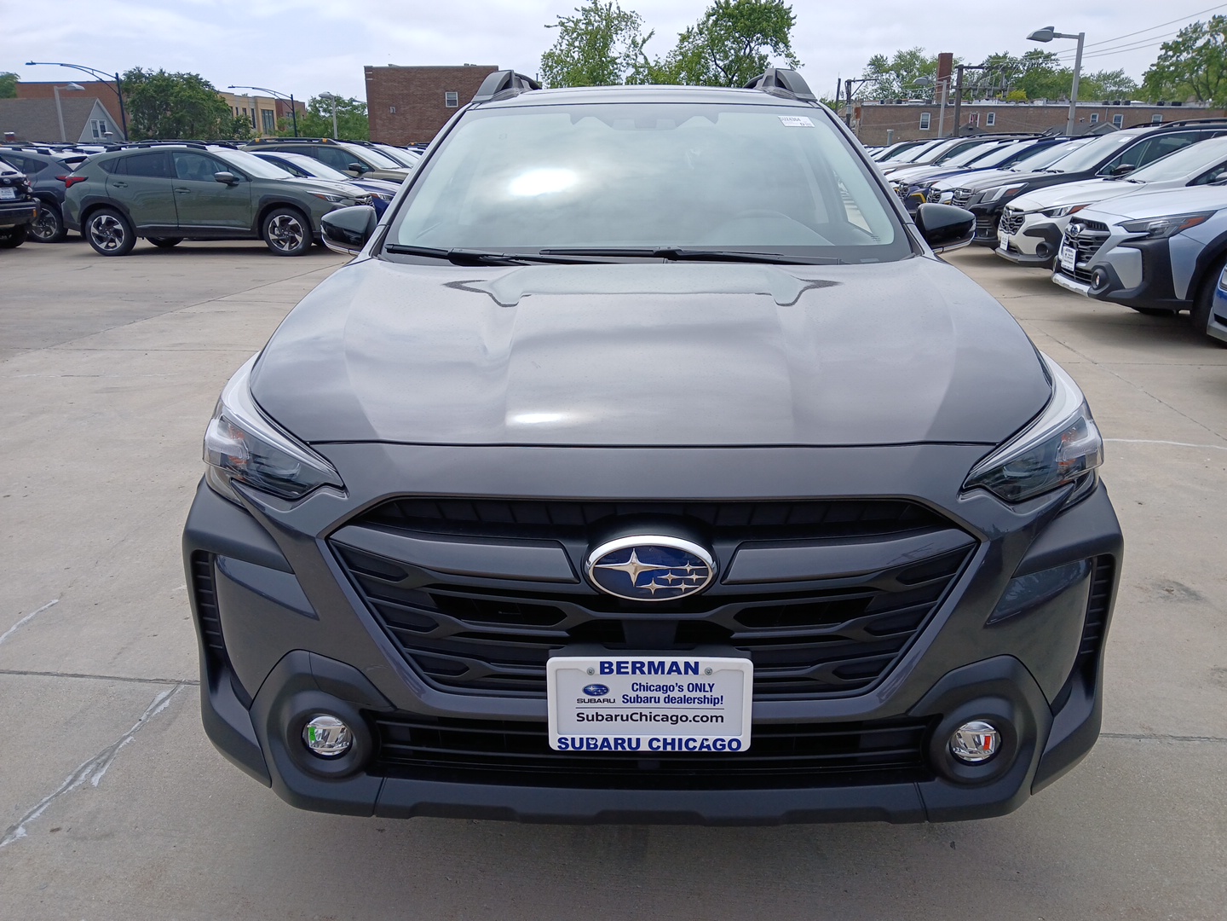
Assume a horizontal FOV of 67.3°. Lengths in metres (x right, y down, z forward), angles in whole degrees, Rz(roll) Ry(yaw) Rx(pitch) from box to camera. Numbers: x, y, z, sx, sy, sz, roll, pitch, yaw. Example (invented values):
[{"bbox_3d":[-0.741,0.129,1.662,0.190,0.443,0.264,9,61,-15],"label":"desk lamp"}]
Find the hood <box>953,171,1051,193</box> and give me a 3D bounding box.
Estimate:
[{"bbox_3d":[5.166,-3.623,11.950,1.120,0.240,1.500,2,18,7],"label":"hood"}]

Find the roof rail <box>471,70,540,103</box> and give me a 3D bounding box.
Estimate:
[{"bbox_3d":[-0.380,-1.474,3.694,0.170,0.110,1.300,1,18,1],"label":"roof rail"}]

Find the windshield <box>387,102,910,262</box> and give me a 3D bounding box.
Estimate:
[{"bbox_3d":[0.097,-0.818,2.714,1.490,0.144,0.912,0,49,1],"label":"windshield"}]

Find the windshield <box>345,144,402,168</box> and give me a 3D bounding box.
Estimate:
[{"bbox_3d":[-5.023,-6.311,19.200,0.900,0.130,1.450,30,18,-7],"label":"windshield"}]

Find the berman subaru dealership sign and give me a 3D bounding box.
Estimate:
[{"bbox_3d":[0.056,0.371,1.408,0.312,0.160,0.020,0,18,2],"label":"berman subaru dealership sign"}]

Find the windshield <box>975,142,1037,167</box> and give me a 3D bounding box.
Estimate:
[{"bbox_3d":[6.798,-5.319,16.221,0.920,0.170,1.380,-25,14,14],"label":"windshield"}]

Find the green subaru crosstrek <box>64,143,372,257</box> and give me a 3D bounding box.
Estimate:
[{"bbox_3d":[-5.929,-3.985,13.995,4.480,1.600,1.800,1,18,5],"label":"green subaru crosstrek"}]

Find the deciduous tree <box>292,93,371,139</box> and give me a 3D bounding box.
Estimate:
[{"bbox_3d":[-27.663,-31.969,90.000,7.600,7.400,7.200,0,18,0],"label":"deciduous tree"}]

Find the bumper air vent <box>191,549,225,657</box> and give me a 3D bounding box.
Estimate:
[{"bbox_3d":[-0.783,0.283,1.771,0.060,0.200,0.070,2,19,6],"label":"bumper air vent"}]

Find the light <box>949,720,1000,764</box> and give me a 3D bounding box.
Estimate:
[{"bbox_3d":[0.622,0.485,1.585,0.080,0.077,0.060,1,18,1],"label":"light"}]

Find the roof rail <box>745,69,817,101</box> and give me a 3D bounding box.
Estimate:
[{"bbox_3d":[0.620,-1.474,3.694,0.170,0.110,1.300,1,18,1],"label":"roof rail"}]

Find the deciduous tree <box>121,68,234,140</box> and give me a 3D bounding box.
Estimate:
[{"bbox_3d":[-38.223,-29.953,81.344,8.900,8.510,8.600,0,18,1],"label":"deciduous tree"}]

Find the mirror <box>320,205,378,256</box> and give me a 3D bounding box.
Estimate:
[{"bbox_3d":[-0.818,-0.735,2.950,0.220,0.160,0.160,1,18,1],"label":"mirror"}]

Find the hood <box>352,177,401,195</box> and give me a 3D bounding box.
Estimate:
[{"bbox_3d":[-4.429,-5.040,17.000,1.020,0.210,1.450,7,19,1],"label":"hood"}]

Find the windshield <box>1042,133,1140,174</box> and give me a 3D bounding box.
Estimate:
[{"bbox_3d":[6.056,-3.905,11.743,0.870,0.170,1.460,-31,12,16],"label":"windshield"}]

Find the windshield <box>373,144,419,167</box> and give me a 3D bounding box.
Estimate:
[{"bbox_3d":[-5.160,-7.265,22.000,0.800,0.520,1.400,1,18,3],"label":"windshield"}]

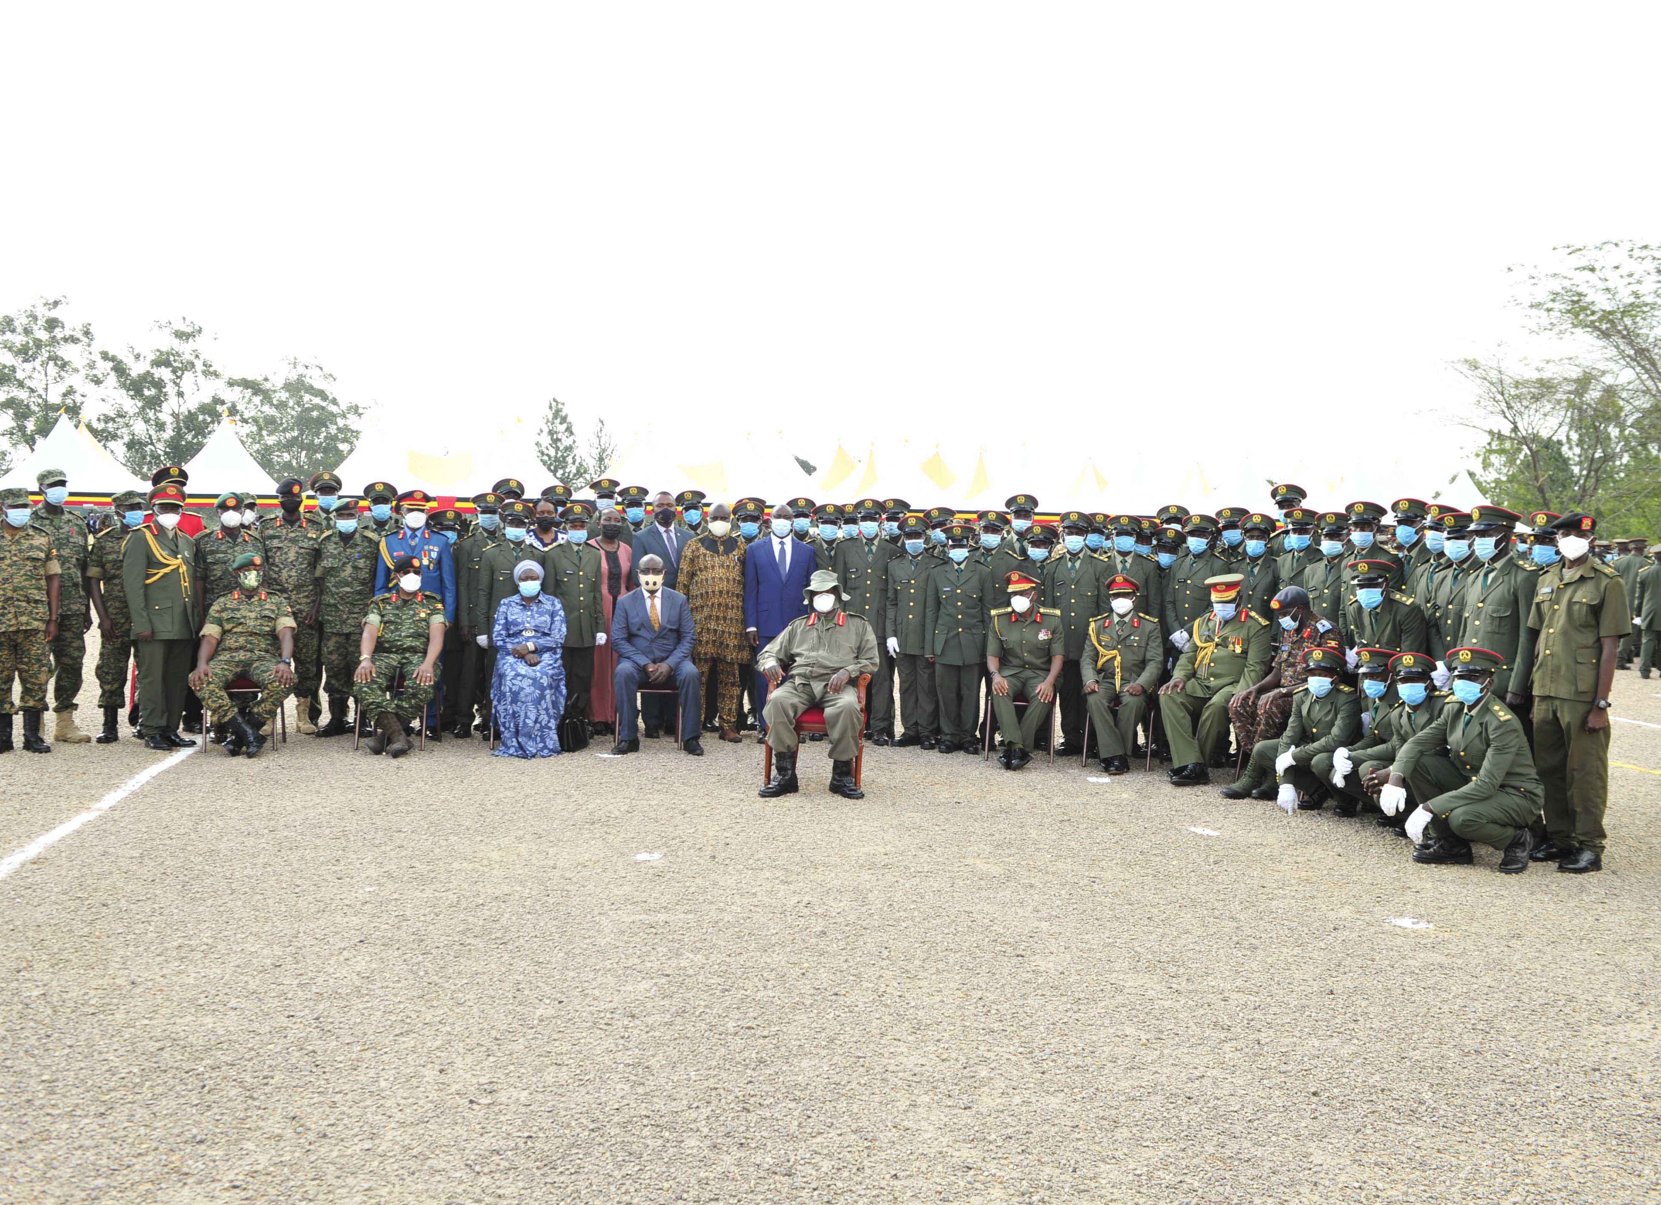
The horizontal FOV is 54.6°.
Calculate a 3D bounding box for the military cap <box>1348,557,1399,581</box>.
[{"bbox_3d":[3.103,-0.186,9.200,0.255,0.145,0.280,3,3,36],"label":"military cap"}]

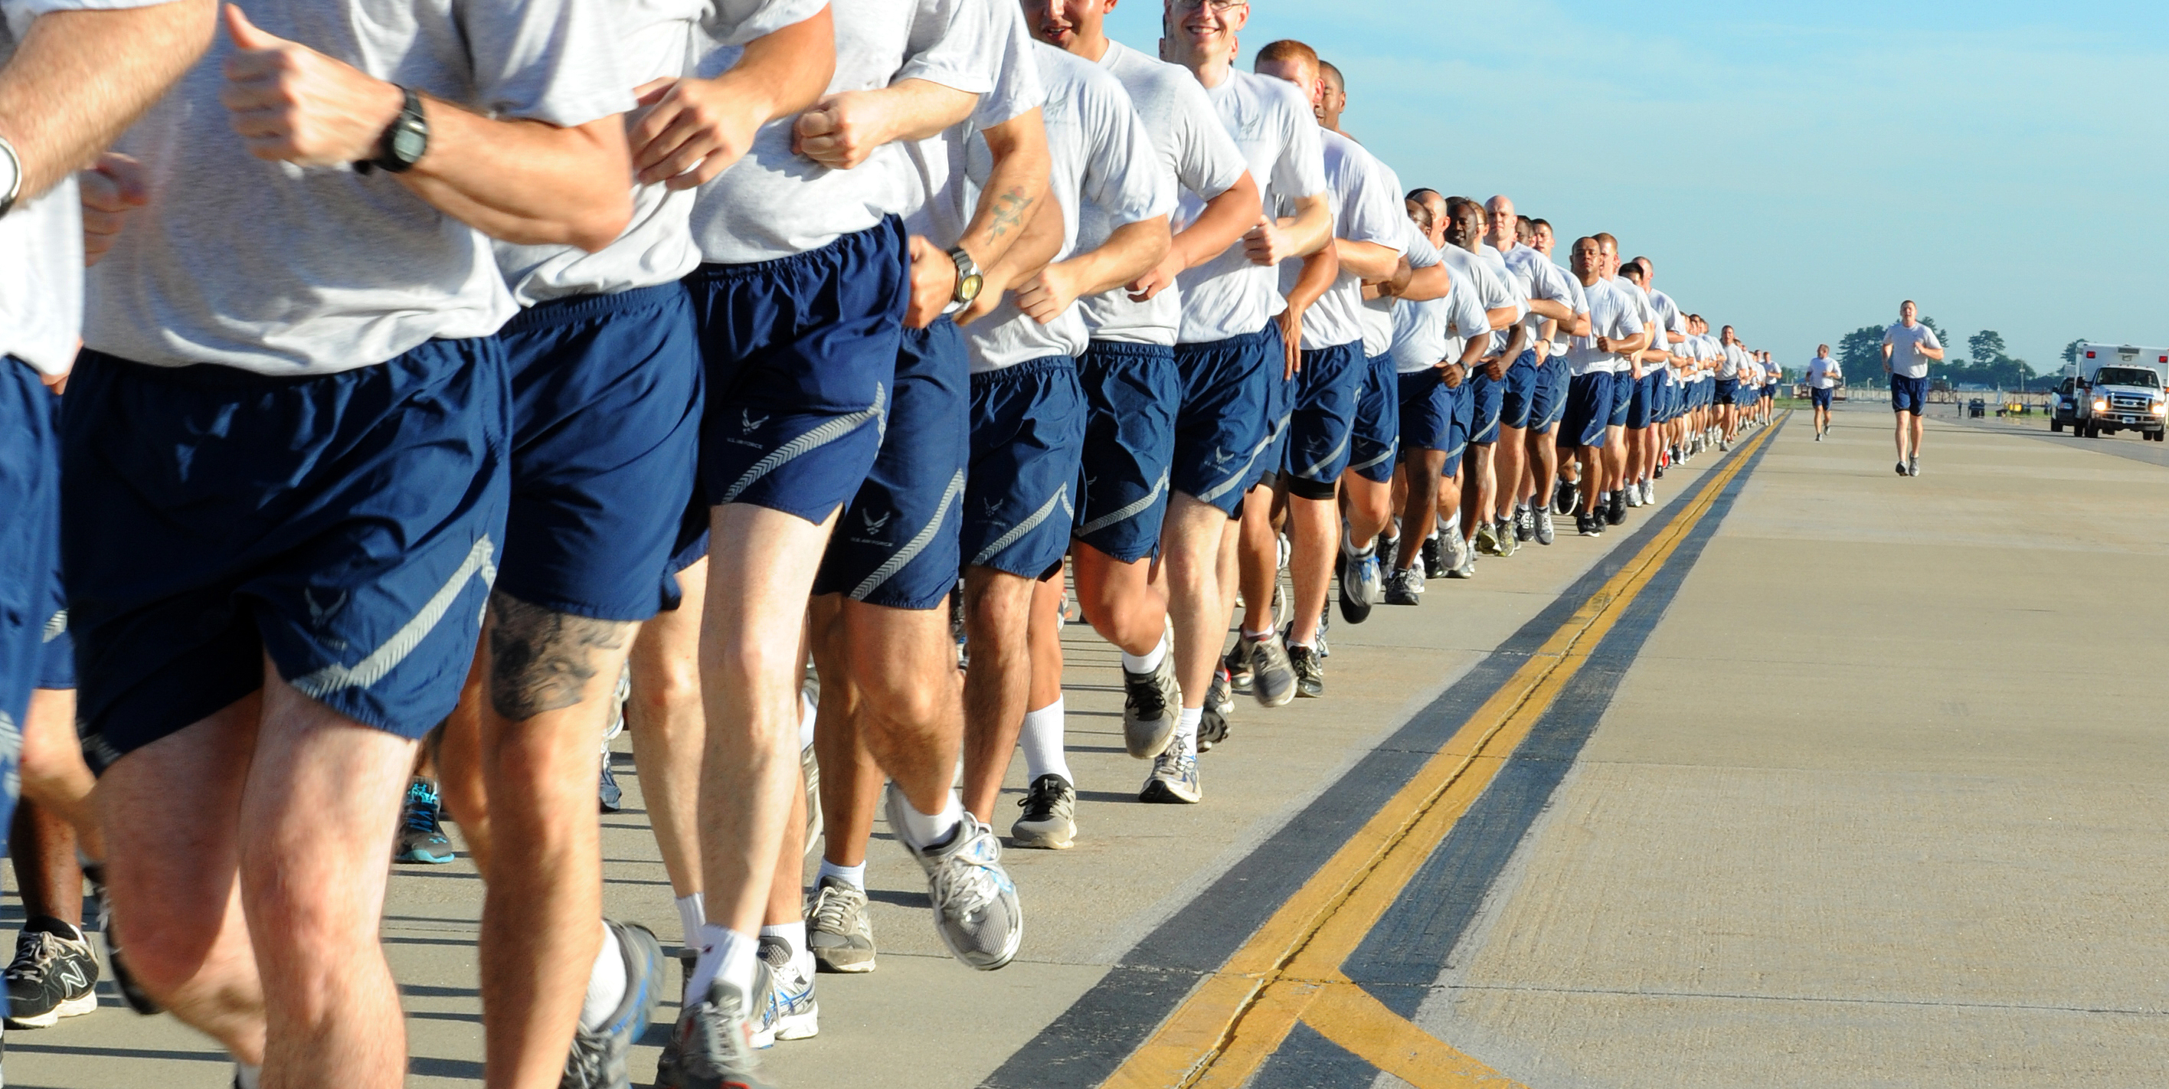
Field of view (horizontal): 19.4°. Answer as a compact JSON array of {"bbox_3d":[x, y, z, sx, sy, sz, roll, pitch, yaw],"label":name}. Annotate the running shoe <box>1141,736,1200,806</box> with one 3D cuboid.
[{"bbox_3d":[0.177,0.454,12.750,0.115,0.130,0.280,12,1,-9],"label":"running shoe"}]

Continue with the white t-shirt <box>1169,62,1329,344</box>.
[{"bbox_3d":[0.251,-0.722,13.450,0.510,0.580,0.310,2,2,8],"label":"white t-shirt"}]

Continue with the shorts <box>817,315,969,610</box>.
[{"bbox_3d":[-0.344,-0.117,8.680,0.370,0.405,0.310,1,1,5],"label":"shorts"}]

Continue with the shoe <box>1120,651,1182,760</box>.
[{"bbox_3d":[0.134,0.295,12.550,0.110,0.290,0.120,-2,-37,20],"label":"shoe"}]

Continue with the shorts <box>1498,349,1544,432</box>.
[{"bbox_3d":[2.010,-0.758,30.400,0.380,0.380,0.300,2,2,6],"label":"shorts"}]

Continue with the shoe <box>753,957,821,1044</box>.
[{"bbox_3d":[-0.430,0.603,8.400,0.100,0.130,0.285,2,2,16],"label":"shoe"}]

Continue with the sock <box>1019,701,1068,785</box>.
[{"bbox_3d":[-0.074,0.376,11.900,0.085,0.165,0.105,2,2,6],"label":"sock"}]

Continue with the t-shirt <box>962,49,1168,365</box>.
[{"bbox_3d":[-0.140,-0.593,11.050,0.530,0.580,0.310,2,2,8],"label":"t-shirt"}]

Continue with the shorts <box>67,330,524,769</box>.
[{"bbox_3d":[-0.661,0.001,5.250,0.380,0.380,0.310,2,2,6],"label":"shorts"}]

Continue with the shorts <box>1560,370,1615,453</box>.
[{"bbox_3d":[2.937,-0.768,37.100,0.340,0.470,0.320,2,2,6],"label":"shorts"}]

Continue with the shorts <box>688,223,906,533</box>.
[{"bbox_3d":[-0.378,-0.182,7.150,0.370,0.380,0.310,2,2,6],"label":"shorts"}]

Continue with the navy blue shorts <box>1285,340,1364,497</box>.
[{"bbox_3d":[0.571,-0.338,17.000,0.370,0.410,0.300,2,2,6],"label":"navy blue shorts"}]

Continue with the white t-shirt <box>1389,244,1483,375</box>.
[{"bbox_3d":[1.414,-0.945,25.400,0.470,0.550,0.310,1,1,6],"label":"white t-shirt"}]

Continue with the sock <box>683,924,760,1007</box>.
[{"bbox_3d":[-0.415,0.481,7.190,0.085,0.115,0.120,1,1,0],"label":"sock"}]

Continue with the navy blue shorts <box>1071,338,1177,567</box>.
[{"bbox_3d":[0.007,-0.176,12.350,0.370,0.420,0.310,2,2,6],"label":"navy blue shorts"}]

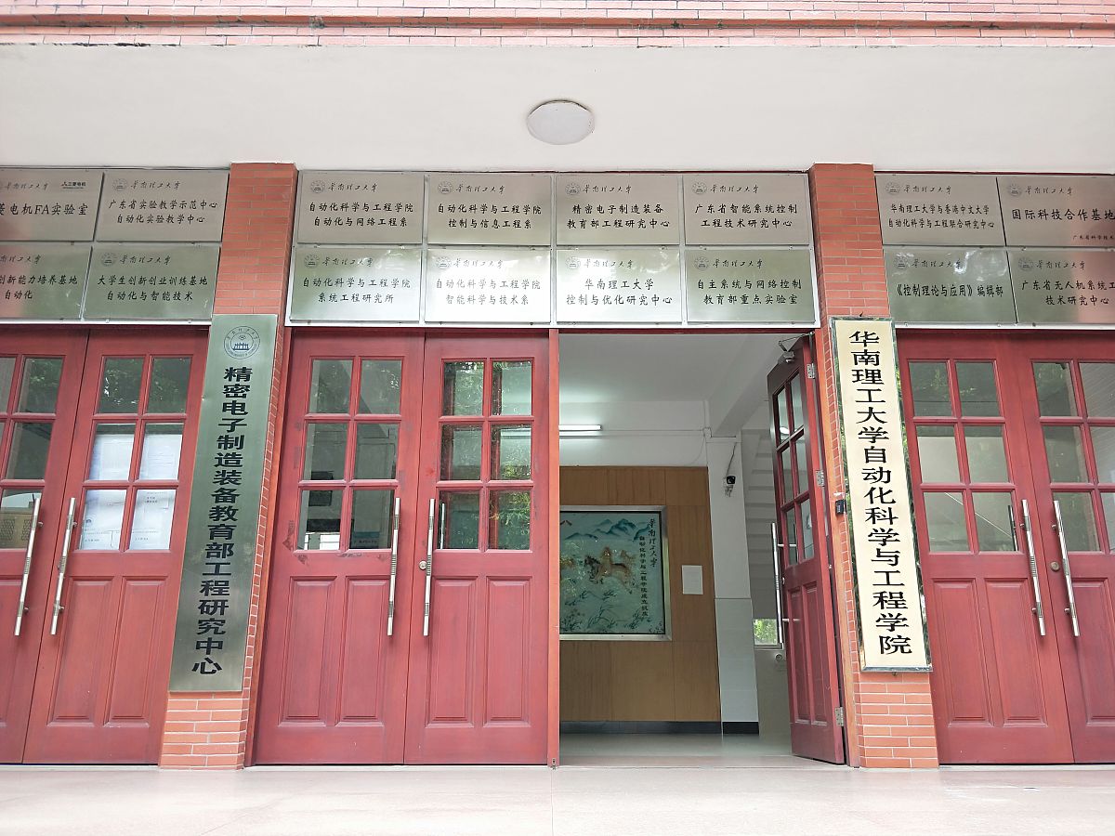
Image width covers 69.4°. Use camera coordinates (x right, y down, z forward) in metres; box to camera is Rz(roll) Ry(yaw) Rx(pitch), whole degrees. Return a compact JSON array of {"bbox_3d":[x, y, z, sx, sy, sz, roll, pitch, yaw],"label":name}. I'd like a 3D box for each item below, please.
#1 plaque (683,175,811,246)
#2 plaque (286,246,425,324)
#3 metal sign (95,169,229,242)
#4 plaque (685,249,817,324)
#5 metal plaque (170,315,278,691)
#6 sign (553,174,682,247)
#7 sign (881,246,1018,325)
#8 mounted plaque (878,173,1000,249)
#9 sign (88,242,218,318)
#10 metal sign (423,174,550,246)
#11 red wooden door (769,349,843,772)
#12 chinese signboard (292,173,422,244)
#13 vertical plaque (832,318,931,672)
[{"bbox_3d":[1.235,-1.357,5.267,0.817,0.518,0.030,0,-15,0],"label":"plaque"},{"bbox_3d":[-1.258,-0.836,5.055,0.790,0.493,0.025,0,-15,-1],"label":"plaque"},{"bbox_3d":[-2.558,-1.372,5.238,0.814,0.519,0.030,0,-15,0],"label":"metal sign"},{"bbox_3d":[1.215,-0.829,5.080,0.790,0.493,0.025,0,-15,-1],"label":"plaque"},{"bbox_3d":[-1.905,0.430,4.654,0.396,2.184,0.030,0,-15,0],"label":"metal plaque"},{"bbox_3d":[0.390,-1.340,5.203,0.790,0.493,0.025,0,-15,-1],"label":"sign"},{"bbox_3d":[2.478,-0.827,5.093,0.790,0.493,0.025,0,-15,-1],"label":"sign"},{"bbox_3d":[2.480,-1.335,5.224,0.790,0.493,0.025,0,-15,-1],"label":"mounted plaque"},{"bbox_3d":[-2.530,-0.846,5.043,0.790,0.493,0.025,0,-15,-1],"label":"sign"},{"bbox_3d":[-0.437,-1.335,5.193,0.790,0.493,0.025,0,-15,-1],"label":"metal sign"},{"bbox_3d":[1.571,0.817,5.179,0.050,2.547,0.780,0,-15,-1],"label":"red wooden door"},{"bbox_3d":[-1.276,-1.359,5.245,0.813,0.519,0.030,0,-15,0],"label":"chinese signboard"},{"bbox_3d":[1.860,0.394,4.686,0.378,2.059,0.050,0,-15,0],"label":"vertical plaque"}]

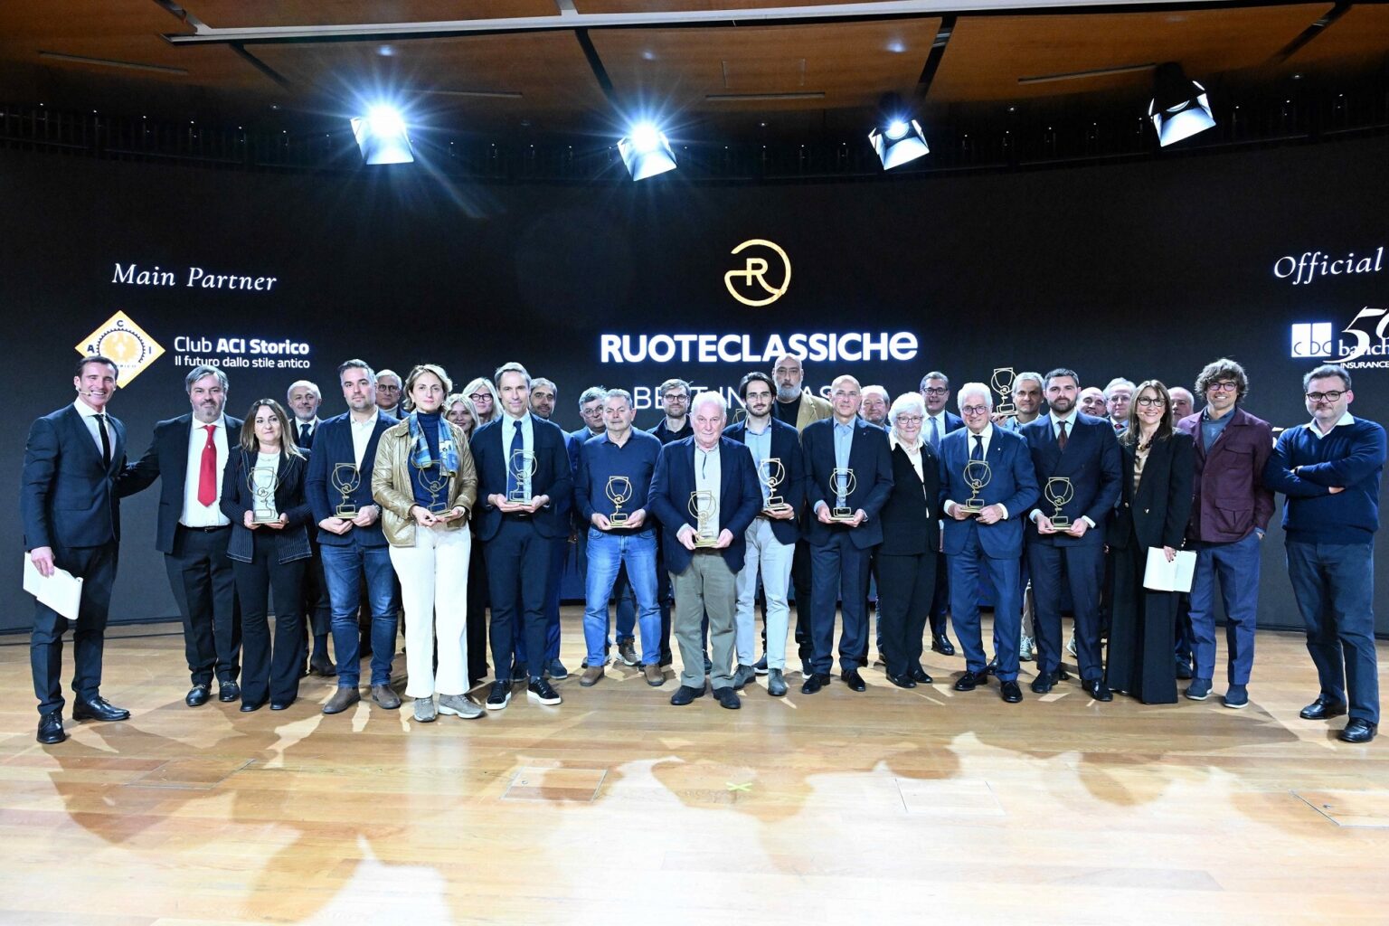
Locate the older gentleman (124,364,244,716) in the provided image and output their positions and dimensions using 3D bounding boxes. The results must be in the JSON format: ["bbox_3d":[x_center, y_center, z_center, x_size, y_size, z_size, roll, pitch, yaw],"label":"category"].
[{"bbox_3d":[-2.801,0.374,4.996,0.695,1.794,0.450,-1,4,-20],"label":"older gentleman"}]

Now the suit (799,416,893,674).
[{"bbox_3d":[0.854,0.469,5.148,0.530,1.444,0.360,1,3,10],"label":"suit"}]

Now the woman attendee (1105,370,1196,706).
[{"bbox_3d":[2.429,0.408,4.885,0.450,1.693,0.360,2,3,34],"label":"woman attendee"}]

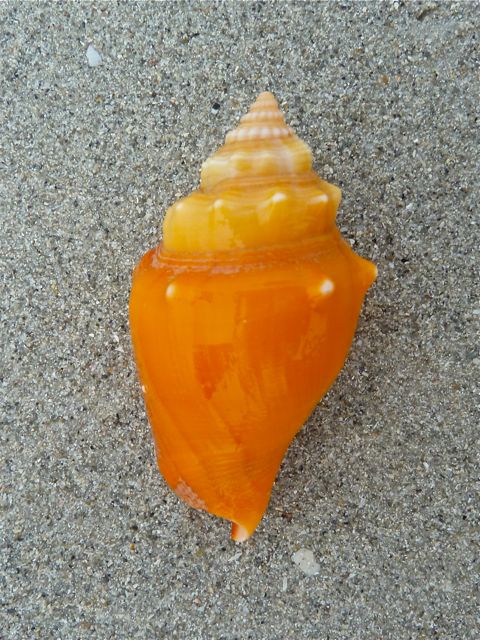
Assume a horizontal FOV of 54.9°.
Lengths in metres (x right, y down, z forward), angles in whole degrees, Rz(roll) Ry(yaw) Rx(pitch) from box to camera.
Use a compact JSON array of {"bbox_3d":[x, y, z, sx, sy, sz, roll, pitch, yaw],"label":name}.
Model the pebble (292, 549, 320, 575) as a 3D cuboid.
[{"bbox_3d":[0.016,0.059,0.111,0.005,0.003,0.007,-30,87,-2],"label":"pebble"}]

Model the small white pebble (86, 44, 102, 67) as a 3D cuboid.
[{"bbox_3d":[-0.038,-0.068,0.119,0.003,0.002,0.006,-19,87,-1],"label":"small white pebble"}]

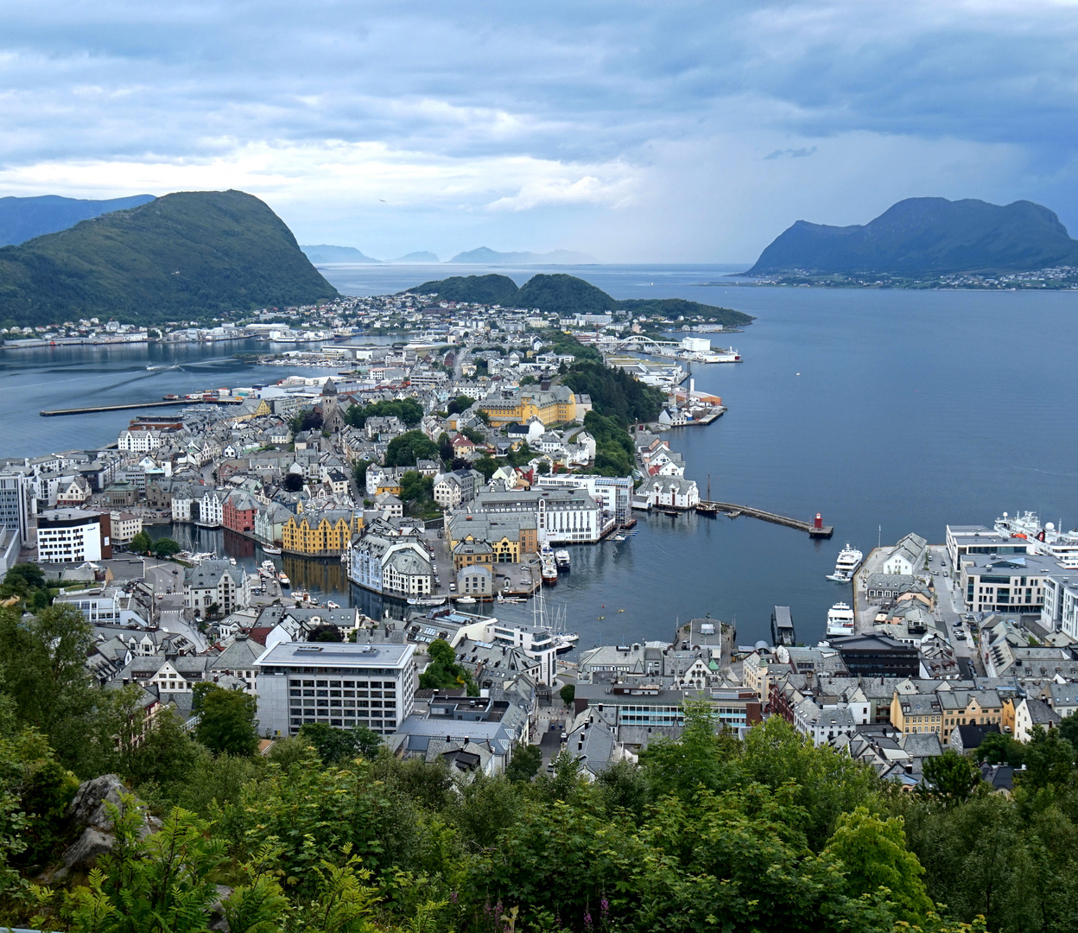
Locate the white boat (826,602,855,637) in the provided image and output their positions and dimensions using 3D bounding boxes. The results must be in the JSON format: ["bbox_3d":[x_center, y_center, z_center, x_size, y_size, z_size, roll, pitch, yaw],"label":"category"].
[{"bbox_3d":[121.660,59.820,534.210,10.500,10.000,28.000,2,9,11],"label":"white boat"}]

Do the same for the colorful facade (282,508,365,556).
[{"bbox_3d":[-100.000,29.330,616.760,35.000,18.300,17.500,2,9,12],"label":"colorful facade"}]

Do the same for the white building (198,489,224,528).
[{"bbox_3d":[-177.370,22.180,737.450,18.000,17.500,13.000,6,11,35],"label":"white building"}]

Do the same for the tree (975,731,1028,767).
[{"bbox_3d":[125.110,76.640,356.860,13.000,12.500,12.000,0,9,0],"label":"tree"}]

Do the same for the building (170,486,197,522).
[{"bbox_3d":[-184.500,19.390,686.570,11.500,17.000,11.500,0,9,2],"label":"building"}]

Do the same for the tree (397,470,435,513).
[{"bbox_3d":[-70.880,12.000,758.490,20.000,19.000,17.000,0,9,0],"label":"tree"}]

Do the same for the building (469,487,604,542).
[{"bbox_3d":[-2.700,25.200,693.000,67.000,24.500,23.000,-1,9,-4],"label":"building"}]

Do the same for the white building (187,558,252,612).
[{"bbox_3d":[-121.000,46.040,502.470,21.000,17.200,15.500,-1,9,-6],"label":"white building"}]

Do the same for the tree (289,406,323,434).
[{"bbox_3d":[-179.430,-35.480,1021.970,24.000,17.000,18.000,0,9,0],"label":"tree"}]

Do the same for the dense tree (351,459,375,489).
[{"bbox_3d":[-99.300,3.860,742.830,13.000,16.000,13.000,0,9,0],"label":"dense tree"}]

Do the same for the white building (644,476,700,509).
[{"bbox_3d":[79.960,15.420,784.750,25.000,16.000,15.000,5,10,27],"label":"white building"}]

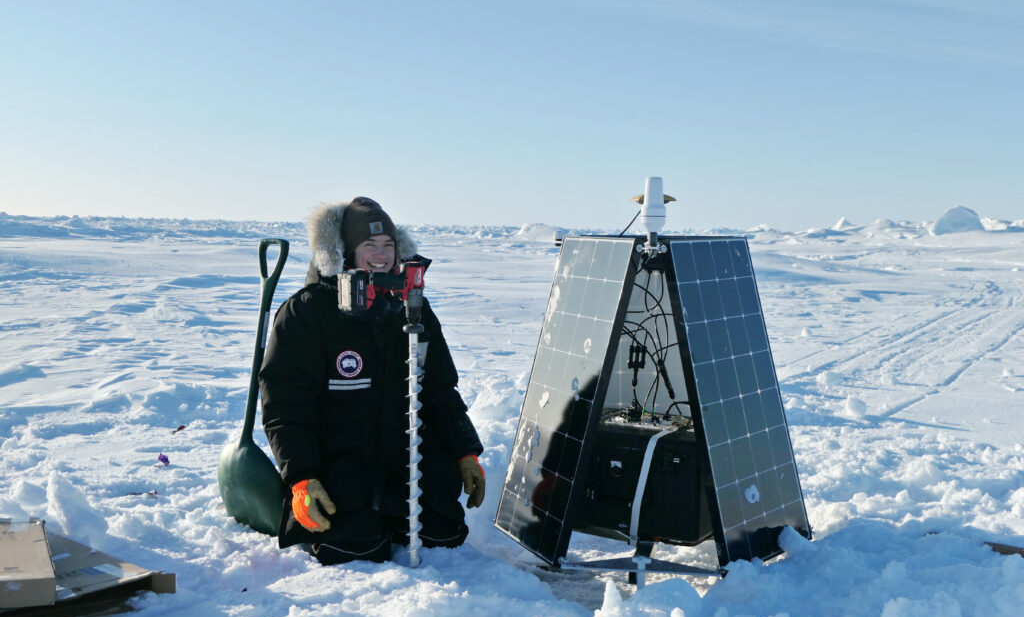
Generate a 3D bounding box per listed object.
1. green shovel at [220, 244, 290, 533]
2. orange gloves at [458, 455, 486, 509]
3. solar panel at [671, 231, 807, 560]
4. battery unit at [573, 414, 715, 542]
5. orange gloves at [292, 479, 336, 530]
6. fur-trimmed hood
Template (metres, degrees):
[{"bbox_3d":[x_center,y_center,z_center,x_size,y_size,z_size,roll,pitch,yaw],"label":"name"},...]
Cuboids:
[{"bbox_3d":[-0.884,0.281,4.050,0.340,1.070,0.180,5,1,43],"label":"green shovel"},{"bbox_3d":[-0.131,0.576,3.880,0.085,0.185,0.105,-2,5,-32],"label":"orange gloves"},{"bbox_3d":[0.721,0.284,3.748,0.032,1.040,0.535,-14,-5,39],"label":"solar panel"},{"bbox_3d":[0.473,0.554,3.965,0.480,0.345,0.390,3,5,31],"label":"battery unit"},{"bbox_3d":[-0.616,0.608,3.620,0.120,0.175,0.120,-2,5,-32],"label":"orange gloves"},{"bbox_3d":[-0.497,-0.213,3.880,0.330,0.280,0.240,-2,5,-32],"label":"fur-trimmed hood"}]

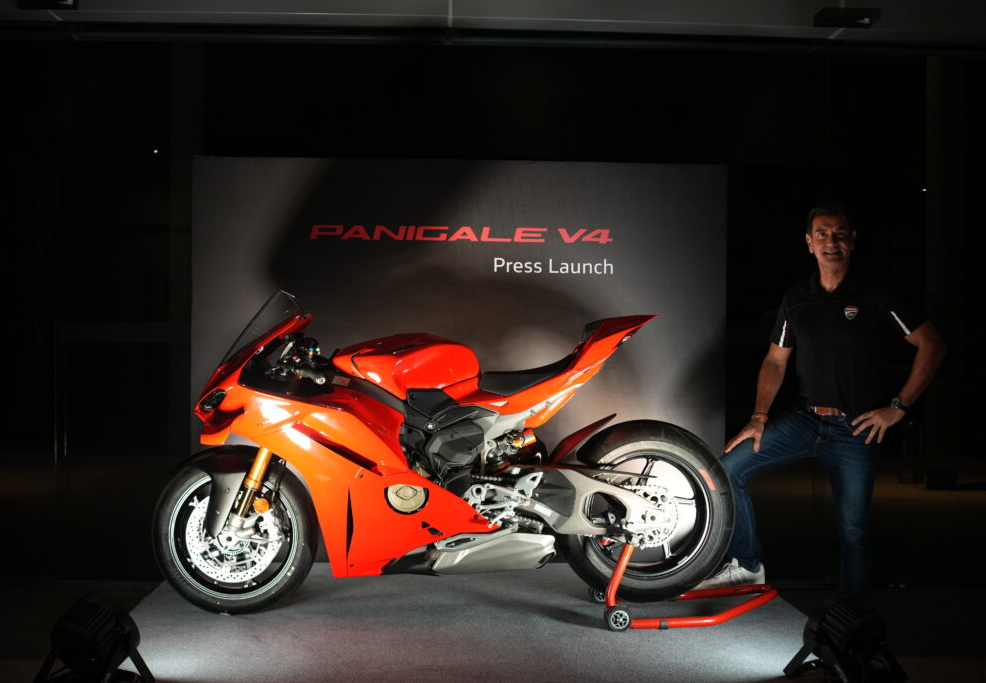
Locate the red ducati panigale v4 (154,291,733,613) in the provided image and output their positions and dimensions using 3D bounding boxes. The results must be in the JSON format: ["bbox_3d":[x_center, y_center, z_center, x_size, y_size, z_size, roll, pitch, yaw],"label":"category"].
[{"bbox_3d":[-0.165,0.410,4.151,2.124,1.170,0.730,0,0,-3],"label":"red ducati panigale v4"}]

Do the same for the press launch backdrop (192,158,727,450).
[{"bbox_3d":[-0.140,0.091,5.105,2.390,1.797,0.060,0,0,-3],"label":"press launch backdrop"}]

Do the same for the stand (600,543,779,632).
[{"bbox_3d":[0.715,0.847,4.168,0.680,0.310,0.450,0,0,-3],"label":"stand"}]

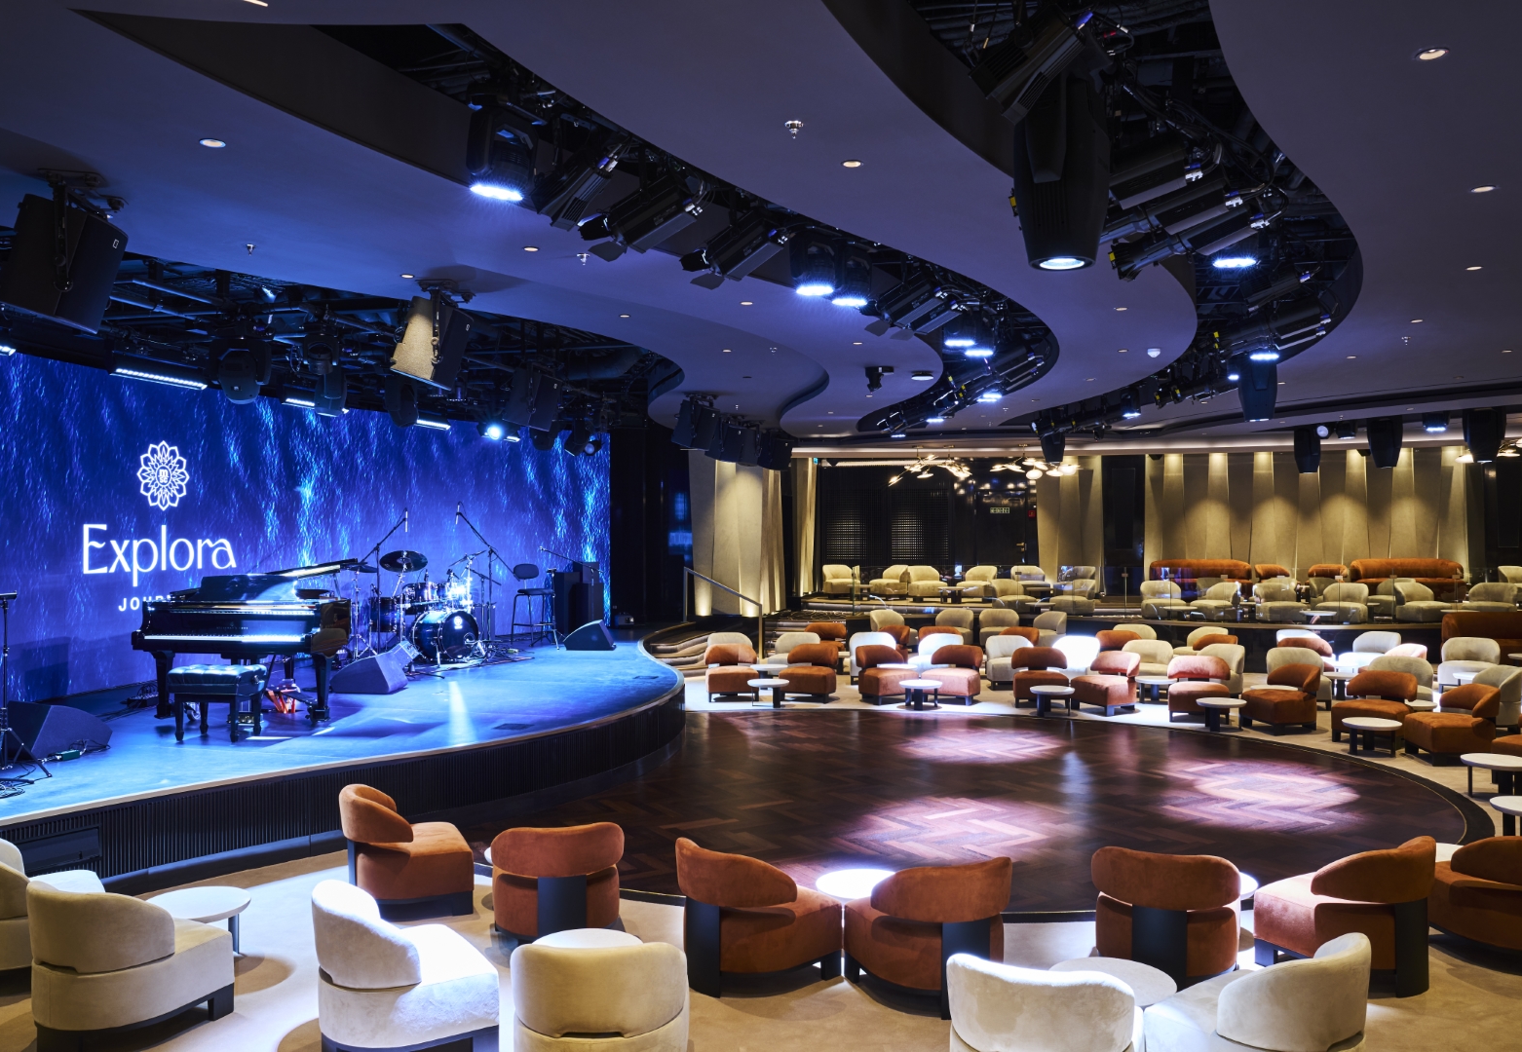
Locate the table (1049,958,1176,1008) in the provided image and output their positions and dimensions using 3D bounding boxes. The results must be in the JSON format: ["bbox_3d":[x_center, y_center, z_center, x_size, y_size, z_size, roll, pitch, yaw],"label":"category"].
[{"bbox_3d":[1.493,2.075,4.840,0.524,0.289,0.524,0,0,0],"label":"table"}]

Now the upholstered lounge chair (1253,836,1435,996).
[{"bbox_3d":[2.962,1.870,5.694,0.680,0.700,0.690,0,0,-33],"label":"upholstered lounge chair"}]

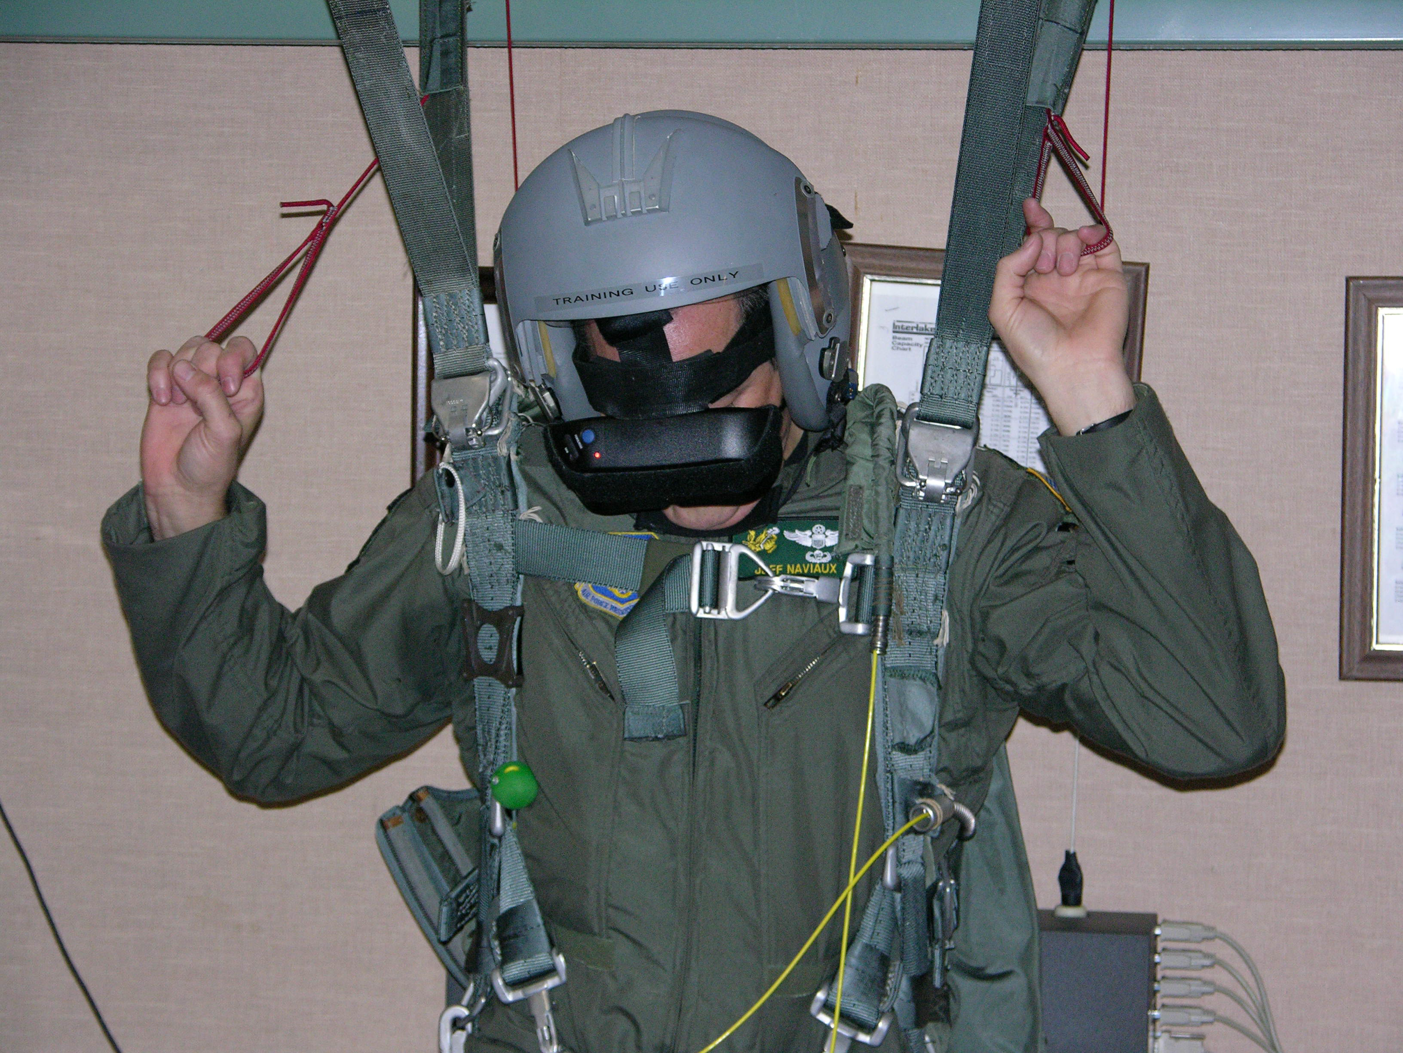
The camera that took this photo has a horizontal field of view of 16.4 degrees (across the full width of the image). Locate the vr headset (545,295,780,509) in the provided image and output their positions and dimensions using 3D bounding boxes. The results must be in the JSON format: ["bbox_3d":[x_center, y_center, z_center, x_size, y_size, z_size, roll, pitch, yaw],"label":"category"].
[{"bbox_3d":[-0.027,-0.096,3.740,0.190,0.130,0.170,-10,27,18],"label":"vr headset"}]

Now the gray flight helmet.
[{"bbox_3d":[-0.023,-0.200,3.820,0.265,0.255,0.285,-10,25,18],"label":"gray flight helmet"}]

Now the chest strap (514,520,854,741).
[{"bbox_3d":[-0.015,0.082,3.810,0.266,0.172,0.060,0,6,0],"label":"chest strap"}]

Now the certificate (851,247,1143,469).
[{"bbox_3d":[0.239,-0.062,4.220,0.275,0.350,0.020,4,6,0],"label":"certificate"}]

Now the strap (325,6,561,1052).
[{"bbox_3d":[-0.200,0.000,3.820,0.190,0.860,0.120,0,6,0],"label":"strap"}]

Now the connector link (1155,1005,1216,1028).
[{"bbox_3d":[0.420,0.425,4.220,0.052,0.016,0.031,0,6,0],"label":"connector link"}]

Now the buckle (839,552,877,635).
[{"bbox_3d":[0.123,0.053,3.810,0.034,0.066,0.015,-1,6,-12],"label":"buckle"}]

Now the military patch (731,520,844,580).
[{"bbox_3d":[0.074,0.017,3.840,0.102,0.052,0.004,0,-12,-7],"label":"military patch"}]

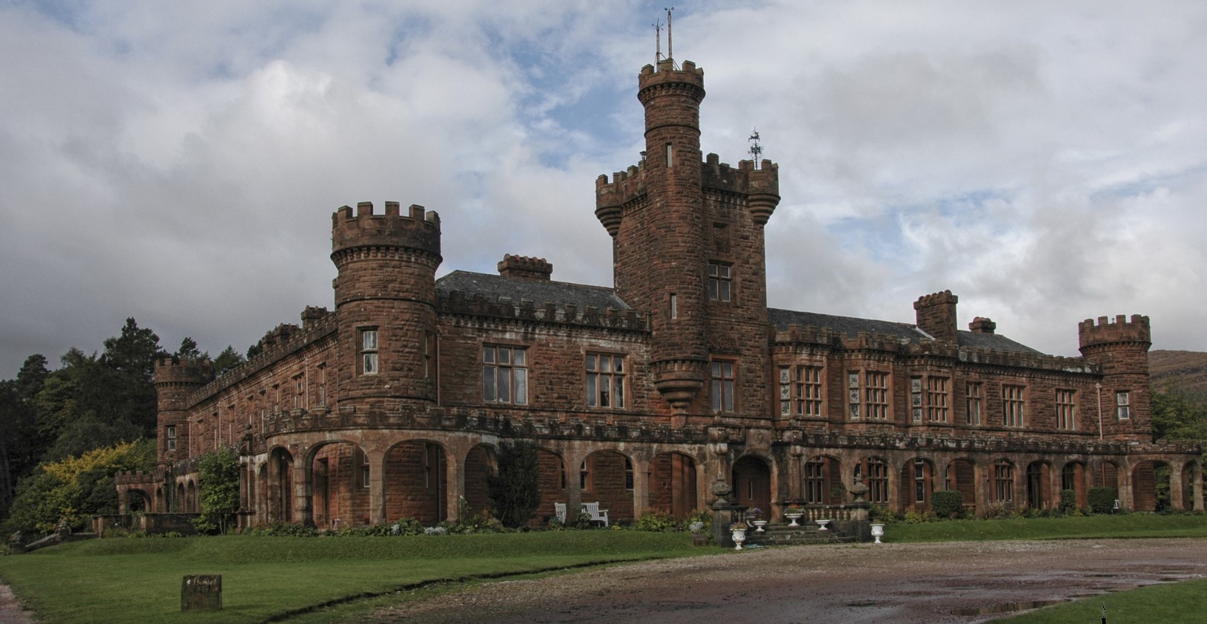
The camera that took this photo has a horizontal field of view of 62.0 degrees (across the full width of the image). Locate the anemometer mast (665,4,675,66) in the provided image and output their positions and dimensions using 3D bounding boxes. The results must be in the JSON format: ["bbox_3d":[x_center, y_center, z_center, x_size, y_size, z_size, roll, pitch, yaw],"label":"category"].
[{"bbox_3d":[3.198,-13.173,48.227,0.450,3.075,0.400,5,-11,-34],"label":"anemometer mast"}]

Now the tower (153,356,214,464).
[{"bbox_3d":[-29.562,6.930,70.652,4.000,7.542,4.000,5,-11,-34],"label":"tower"}]

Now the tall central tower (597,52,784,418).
[{"bbox_3d":[3.959,-3.034,49.613,7.300,17.106,7.100,5,-11,-34],"label":"tall central tower"}]

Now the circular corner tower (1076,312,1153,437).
[{"bbox_3d":[32.354,4.199,63.477,4.050,7.594,4.050,5,-11,-34],"label":"circular corner tower"}]

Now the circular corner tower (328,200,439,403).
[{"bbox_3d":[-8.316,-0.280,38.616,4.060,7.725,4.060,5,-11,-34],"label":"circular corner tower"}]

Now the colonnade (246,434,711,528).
[{"bbox_3d":[-4.431,6.590,38.995,16.600,3.211,6.800,5,-11,-34],"label":"colonnade"}]

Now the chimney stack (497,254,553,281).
[{"bbox_3d":[-3.679,-2.002,46.972,2.400,1.316,0.900,5,-11,-34],"label":"chimney stack"}]

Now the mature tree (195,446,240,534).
[{"bbox_3d":[-15.127,6.986,39.464,1.800,3.432,1.700,5,-11,-34],"label":"mature tree"}]

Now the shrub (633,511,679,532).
[{"bbox_3d":[1.979,7.933,38.003,1.800,0.733,1.000,5,-11,-34],"label":"shrub"}]

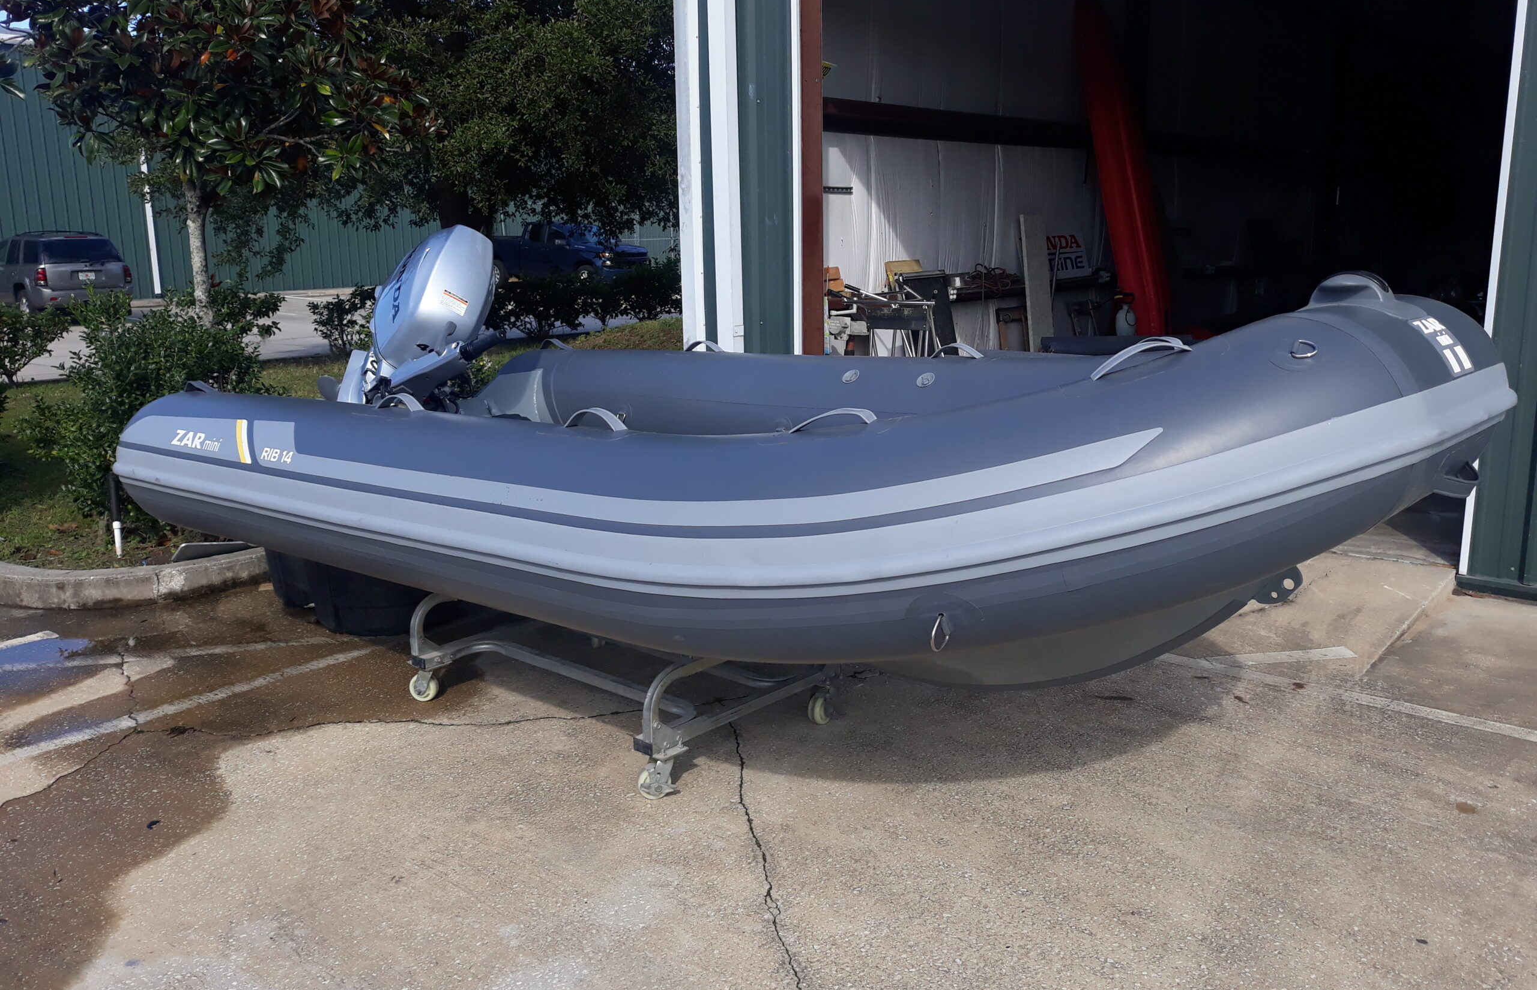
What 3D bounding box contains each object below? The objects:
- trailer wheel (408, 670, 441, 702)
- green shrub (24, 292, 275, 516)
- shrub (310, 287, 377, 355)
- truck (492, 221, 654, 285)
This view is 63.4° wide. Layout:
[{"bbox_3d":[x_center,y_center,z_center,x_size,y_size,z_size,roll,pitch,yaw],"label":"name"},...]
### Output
[{"bbox_3d":[-1.143,0.638,4.128,0.100,0.100,0.034,1,12,10],"label":"trailer wheel"},{"bbox_3d":[-3.258,-0.555,6.472,1.300,1.220,1.220,-7,13,-26],"label":"green shrub"},{"bbox_3d":[-5.290,-2.207,15.524,0.900,0.880,0.870,-5,12,-18],"label":"shrub"},{"bbox_3d":[-5.998,-6.923,36.000,5.850,1.920,2.050,8,15,36],"label":"truck"}]

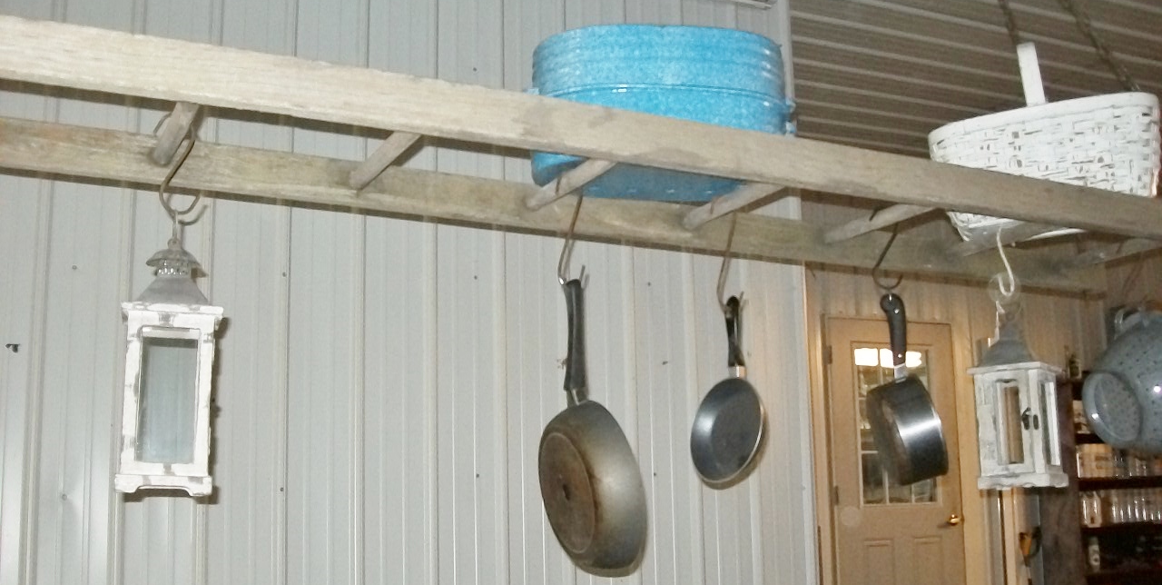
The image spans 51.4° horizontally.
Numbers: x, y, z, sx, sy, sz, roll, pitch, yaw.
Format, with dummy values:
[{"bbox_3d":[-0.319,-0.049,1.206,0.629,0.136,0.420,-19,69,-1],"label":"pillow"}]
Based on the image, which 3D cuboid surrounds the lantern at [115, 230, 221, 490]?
[{"bbox_3d":[-0.532,0.094,1.560,0.120,0.333,0.120,2,-10,-19],"label":"lantern"}]

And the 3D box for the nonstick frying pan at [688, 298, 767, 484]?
[{"bbox_3d":[0.258,0.165,2.051,0.070,0.319,0.179,22,-20,-30],"label":"nonstick frying pan"}]

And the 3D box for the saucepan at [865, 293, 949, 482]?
[{"bbox_3d":[0.558,0.168,2.108,0.109,0.329,0.187,-16,-7,-12],"label":"saucepan"}]

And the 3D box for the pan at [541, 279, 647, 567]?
[{"bbox_3d":[-0.003,0.205,1.862,0.093,0.450,0.262,-8,-5,-27],"label":"pan"}]

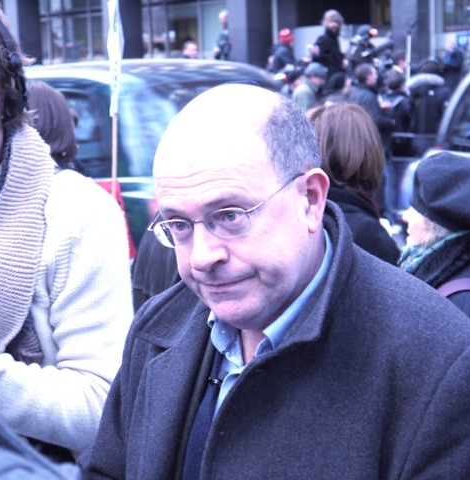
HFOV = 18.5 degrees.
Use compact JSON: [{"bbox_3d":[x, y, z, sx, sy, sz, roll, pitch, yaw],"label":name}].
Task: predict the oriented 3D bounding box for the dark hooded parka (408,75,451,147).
[{"bbox_3d":[2.023,-1.316,15.000,0.490,0.840,0.360,0,7,12],"label":"dark hooded parka"}]

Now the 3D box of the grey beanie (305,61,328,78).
[{"bbox_3d":[0.798,-1.691,14.300,0.240,0.150,0.200,9,8,5],"label":"grey beanie"}]

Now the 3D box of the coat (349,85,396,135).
[{"bbox_3d":[1.383,-1.262,14.500,0.400,0.680,0.450,-5,8,-23],"label":"coat"}]

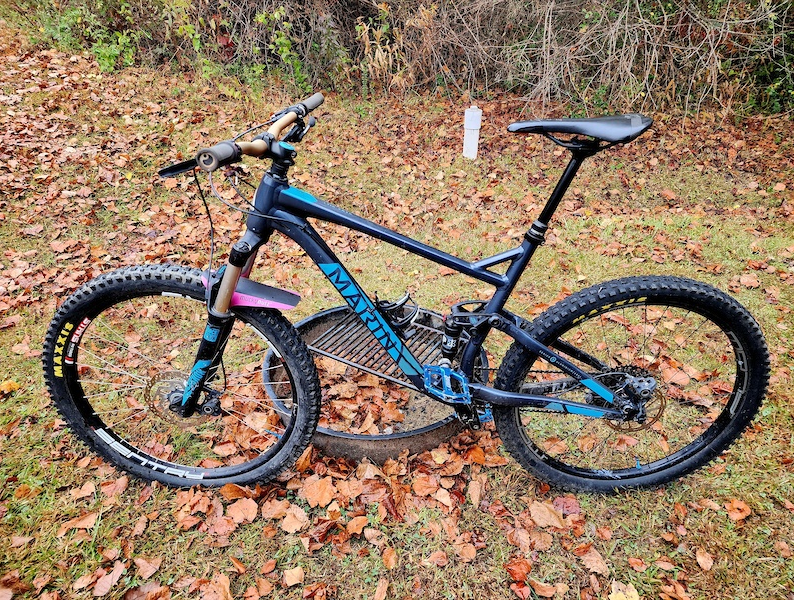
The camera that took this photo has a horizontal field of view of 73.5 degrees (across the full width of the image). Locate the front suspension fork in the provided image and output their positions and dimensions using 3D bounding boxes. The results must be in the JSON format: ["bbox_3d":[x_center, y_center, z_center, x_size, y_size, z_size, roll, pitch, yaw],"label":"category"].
[{"bbox_3d":[-0.426,0.054,1.288,0.108,0.536,0.182,23,26,-9],"label":"front suspension fork"}]

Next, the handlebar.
[{"bbox_3d":[-0.249,-0.345,1.072,0.081,0.076,0.779,3,29,3],"label":"handlebar"}]

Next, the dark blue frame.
[{"bbox_3d":[0.140,-0.004,1.269,0.977,0.678,0.172,1,29,-2],"label":"dark blue frame"}]

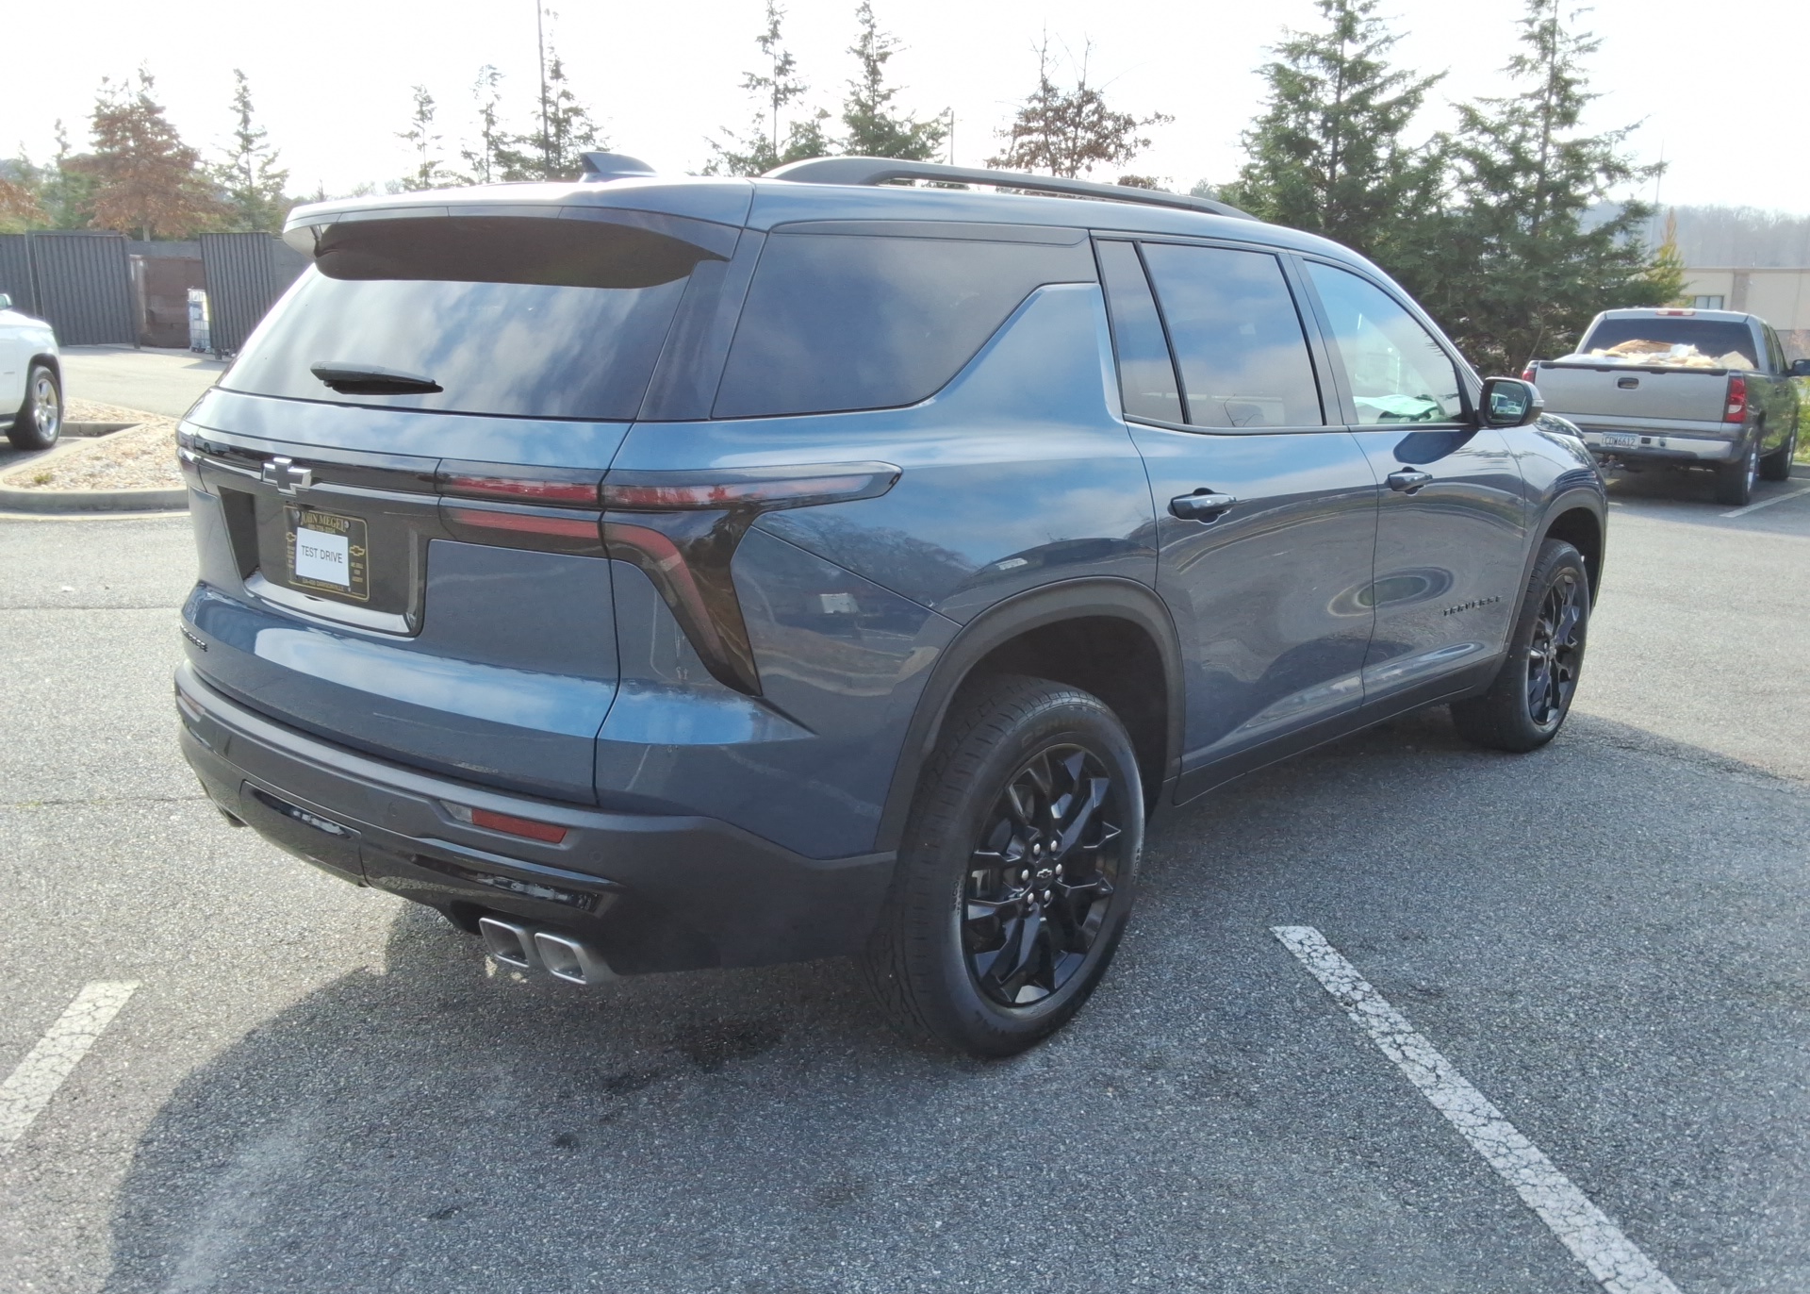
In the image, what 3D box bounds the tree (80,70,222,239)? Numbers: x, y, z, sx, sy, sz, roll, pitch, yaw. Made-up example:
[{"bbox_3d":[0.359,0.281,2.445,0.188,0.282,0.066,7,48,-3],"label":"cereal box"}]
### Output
[{"bbox_3d":[-18.088,-10.357,35.710,3.600,7.050,3.600,-6,13,-25],"label":"tree"}]

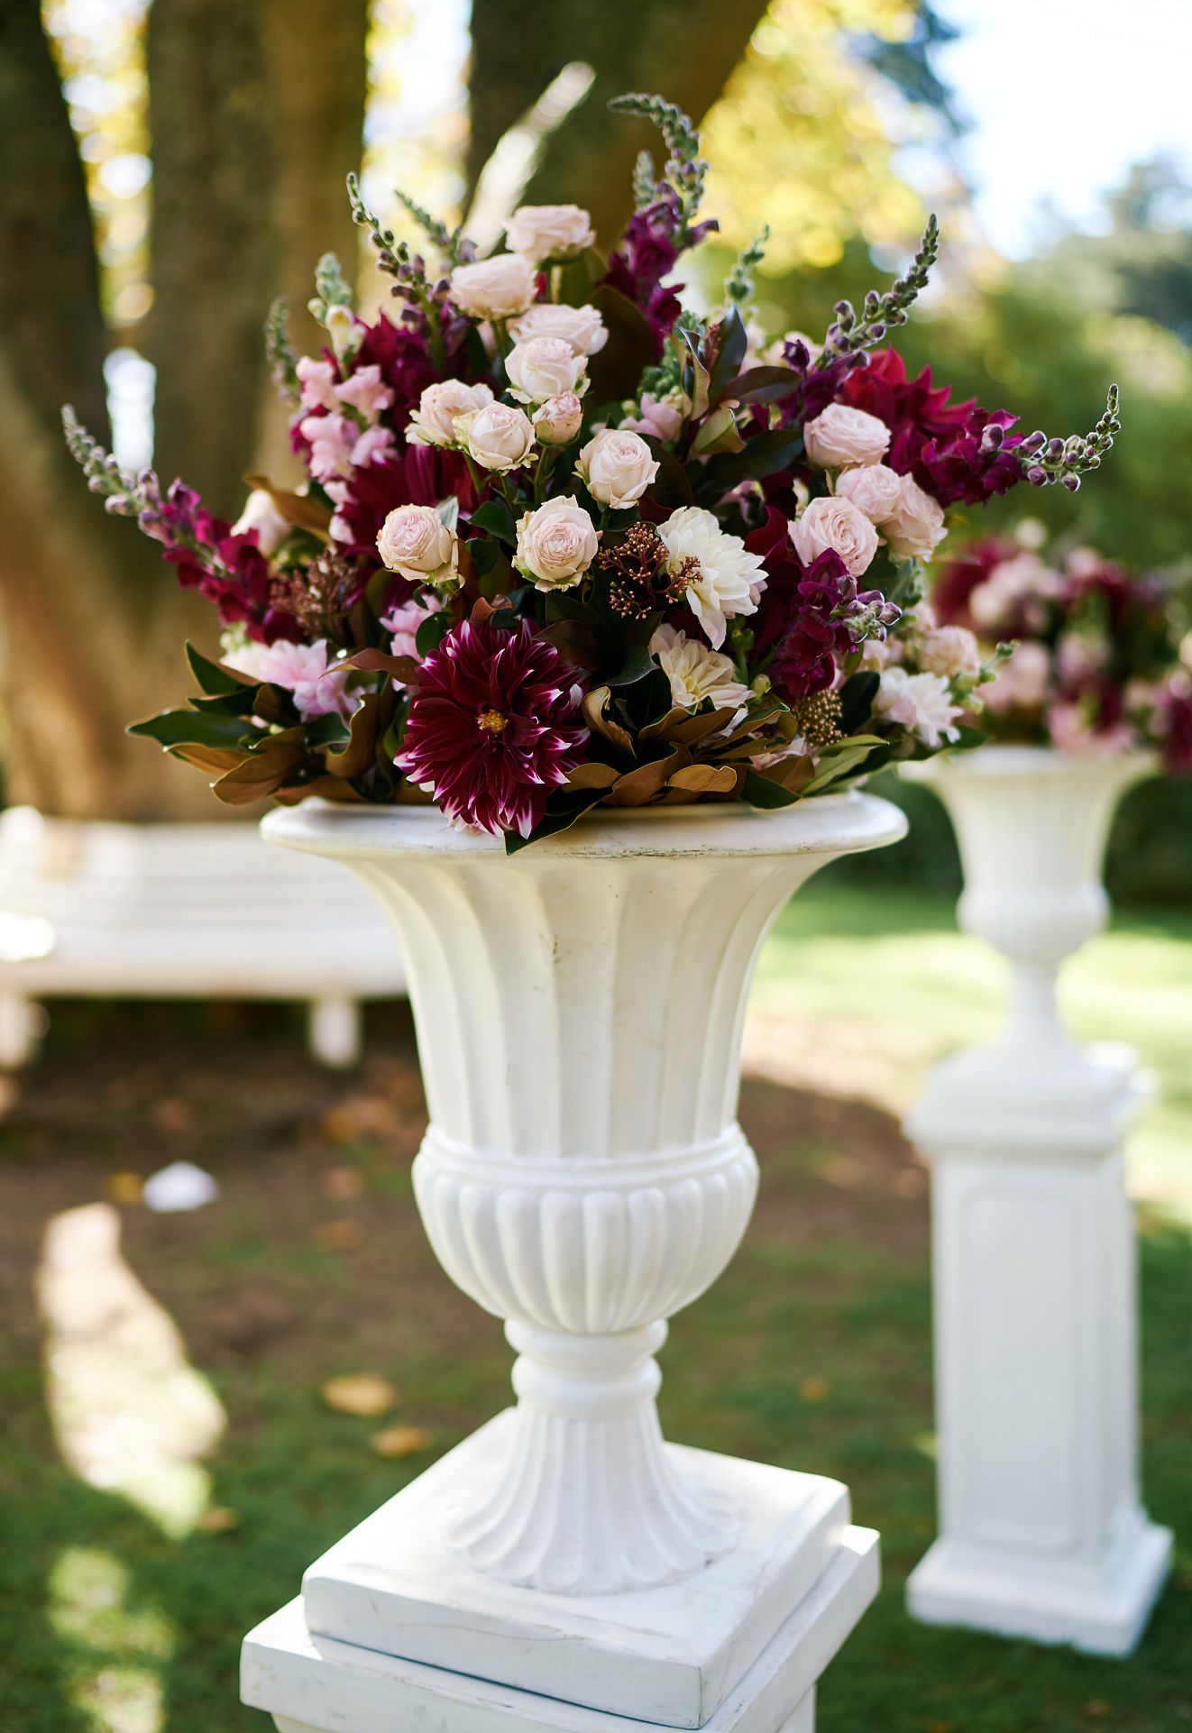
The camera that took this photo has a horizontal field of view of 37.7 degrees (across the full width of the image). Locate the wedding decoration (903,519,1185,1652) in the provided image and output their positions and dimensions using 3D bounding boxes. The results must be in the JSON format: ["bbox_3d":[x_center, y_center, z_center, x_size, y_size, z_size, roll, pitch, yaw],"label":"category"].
[{"bbox_3d":[0.741,0.325,2.958,0.570,1.850,0.550,0,4,28],"label":"wedding decoration"}]

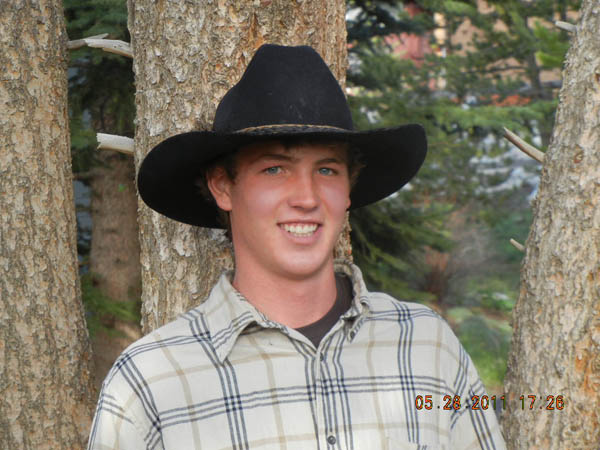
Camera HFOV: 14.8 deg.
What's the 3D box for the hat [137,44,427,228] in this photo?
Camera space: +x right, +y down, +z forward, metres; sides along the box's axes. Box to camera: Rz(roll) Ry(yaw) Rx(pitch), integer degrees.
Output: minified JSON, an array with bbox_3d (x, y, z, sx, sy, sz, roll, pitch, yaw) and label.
[{"bbox_3d":[-0.022,-0.122,2.790,0.350,0.160,0.380,0,-17,-17],"label":"hat"}]

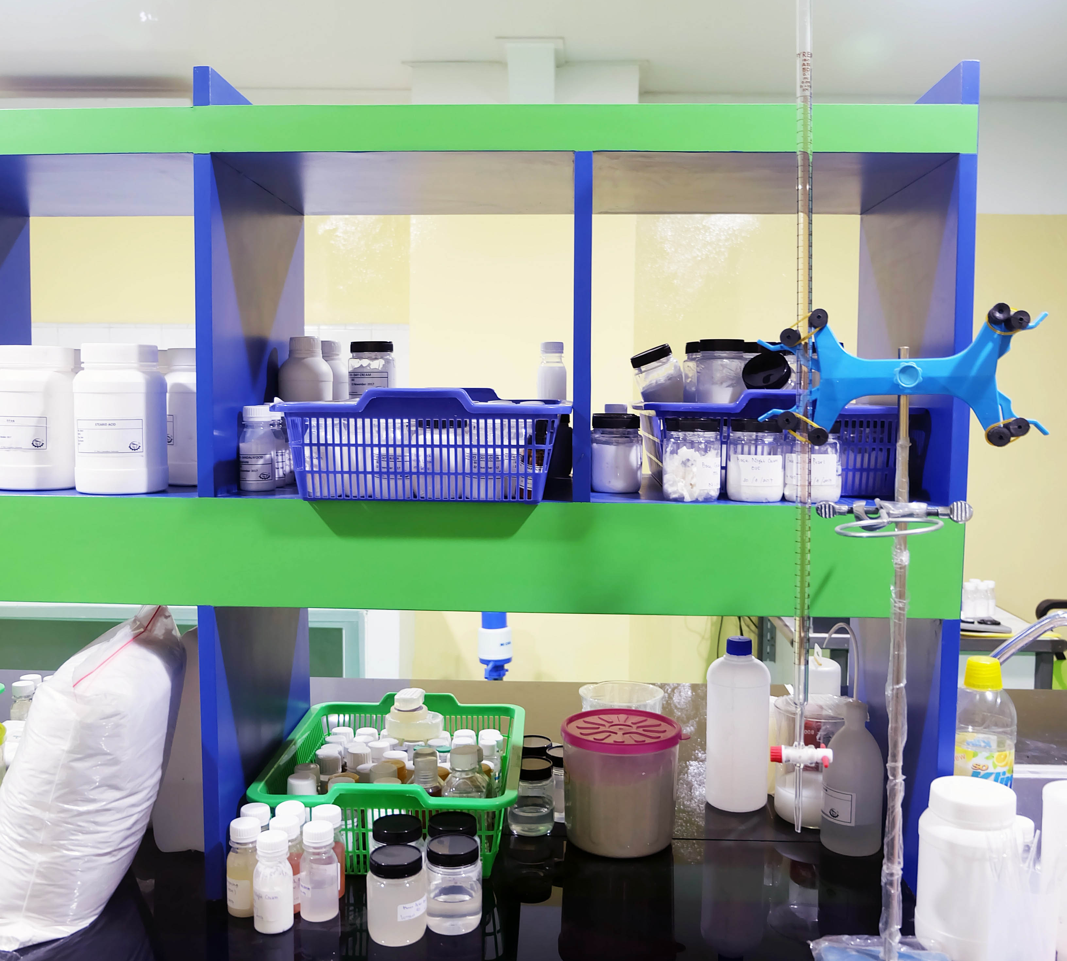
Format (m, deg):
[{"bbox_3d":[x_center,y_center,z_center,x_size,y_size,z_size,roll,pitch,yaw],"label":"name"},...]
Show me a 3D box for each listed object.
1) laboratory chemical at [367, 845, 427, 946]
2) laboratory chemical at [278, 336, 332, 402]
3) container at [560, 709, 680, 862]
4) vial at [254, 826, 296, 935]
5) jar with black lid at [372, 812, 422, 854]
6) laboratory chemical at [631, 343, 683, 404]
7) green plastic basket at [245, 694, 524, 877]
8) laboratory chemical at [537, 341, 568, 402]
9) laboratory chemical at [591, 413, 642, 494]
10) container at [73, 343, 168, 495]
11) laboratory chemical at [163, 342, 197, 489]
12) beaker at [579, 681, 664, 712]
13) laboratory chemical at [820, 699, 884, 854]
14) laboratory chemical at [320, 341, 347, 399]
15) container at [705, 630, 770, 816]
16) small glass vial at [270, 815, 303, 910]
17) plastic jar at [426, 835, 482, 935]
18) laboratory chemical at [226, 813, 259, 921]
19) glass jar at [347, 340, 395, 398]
[{"bbox_3d":[-0.139,0.425,1.094,0.060,0.082,0.060,0,4,0],"label":"laboratory chemical"},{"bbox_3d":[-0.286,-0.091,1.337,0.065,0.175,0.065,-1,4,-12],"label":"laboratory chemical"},{"bbox_3d":[0.111,0.384,1.360,0.153,0.145,0.153,1,4,3],"label":"container"},{"bbox_3d":[-0.270,0.416,1.110,0.041,0.095,0.041,0,5,0],"label":"vial"},{"bbox_3d":[-0.150,0.425,1.181,0.060,0.085,0.060,1,4,3],"label":"jar with black lid"},{"bbox_3d":[0.167,-0.128,1.390,0.059,0.087,0.059,-21,7,5],"label":"laboratory chemical"},{"bbox_3d":[-0.168,0.382,1.370,0.307,0.118,0.370,1,5,2],"label":"green plastic basket"},{"bbox_3d":[0.026,-0.141,1.459,0.041,0.095,0.041,1,4,3],"label":"laboratory chemical"},{"bbox_3d":[0.096,-0.032,1.226,0.059,0.088,0.059,0,4,0],"label":"laboratory chemical"},{"bbox_3d":[-0.457,-0.068,1.183,0.096,0.161,0.096,0,4,-10],"label":"container"},{"bbox_3d":[-0.413,-0.079,1.345,0.100,0.167,0.100,1,4,3],"label":"laboratory chemical"},{"bbox_3d":[0.121,0.364,1.481,0.117,0.140,0.115,2,5,17],"label":"beaker"},{"bbox_3d":[0.393,0.363,1.314,0.072,0.178,0.072,0,4,0],"label":"laboratory chemical"},{"bbox_3d":[-0.269,-0.102,1.413,0.055,0.165,0.055,1,5,3],"label":"laboratory chemical"},{"bbox_3d":[0.285,0.334,1.481,0.084,0.231,0.084,1,4,3],"label":"container"},{"bbox_3d":[-0.267,0.413,1.150,0.041,0.095,0.041,1,5,3],"label":"small glass vial"},{"bbox_3d":[-0.084,0.428,1.133,0.060,0.085,0.060,0,4,0],"label":"plastic jar"},{"bbox_3d":[-0.307,0.413,1.143,0.041,0.095,0.041,2,5,20],"label":"laboratory chemical"},{"bbox_3d":[-0.205,-0.132,1.355,0.059,0.085,0.059,0,4,0],"label":"glass jar"}]

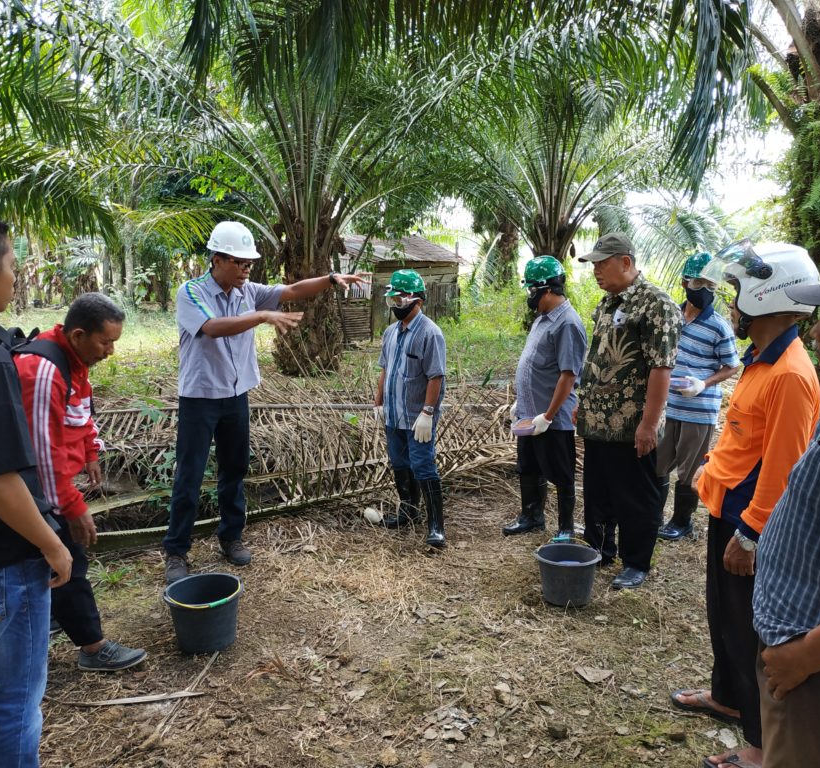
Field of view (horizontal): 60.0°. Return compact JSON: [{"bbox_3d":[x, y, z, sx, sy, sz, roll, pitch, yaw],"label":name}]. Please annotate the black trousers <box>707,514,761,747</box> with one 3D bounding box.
[{"bbox_3d":[1.087,0.708,2.260,0.290,0.800,0.400,2,8,16],"label":"black trousers"}]

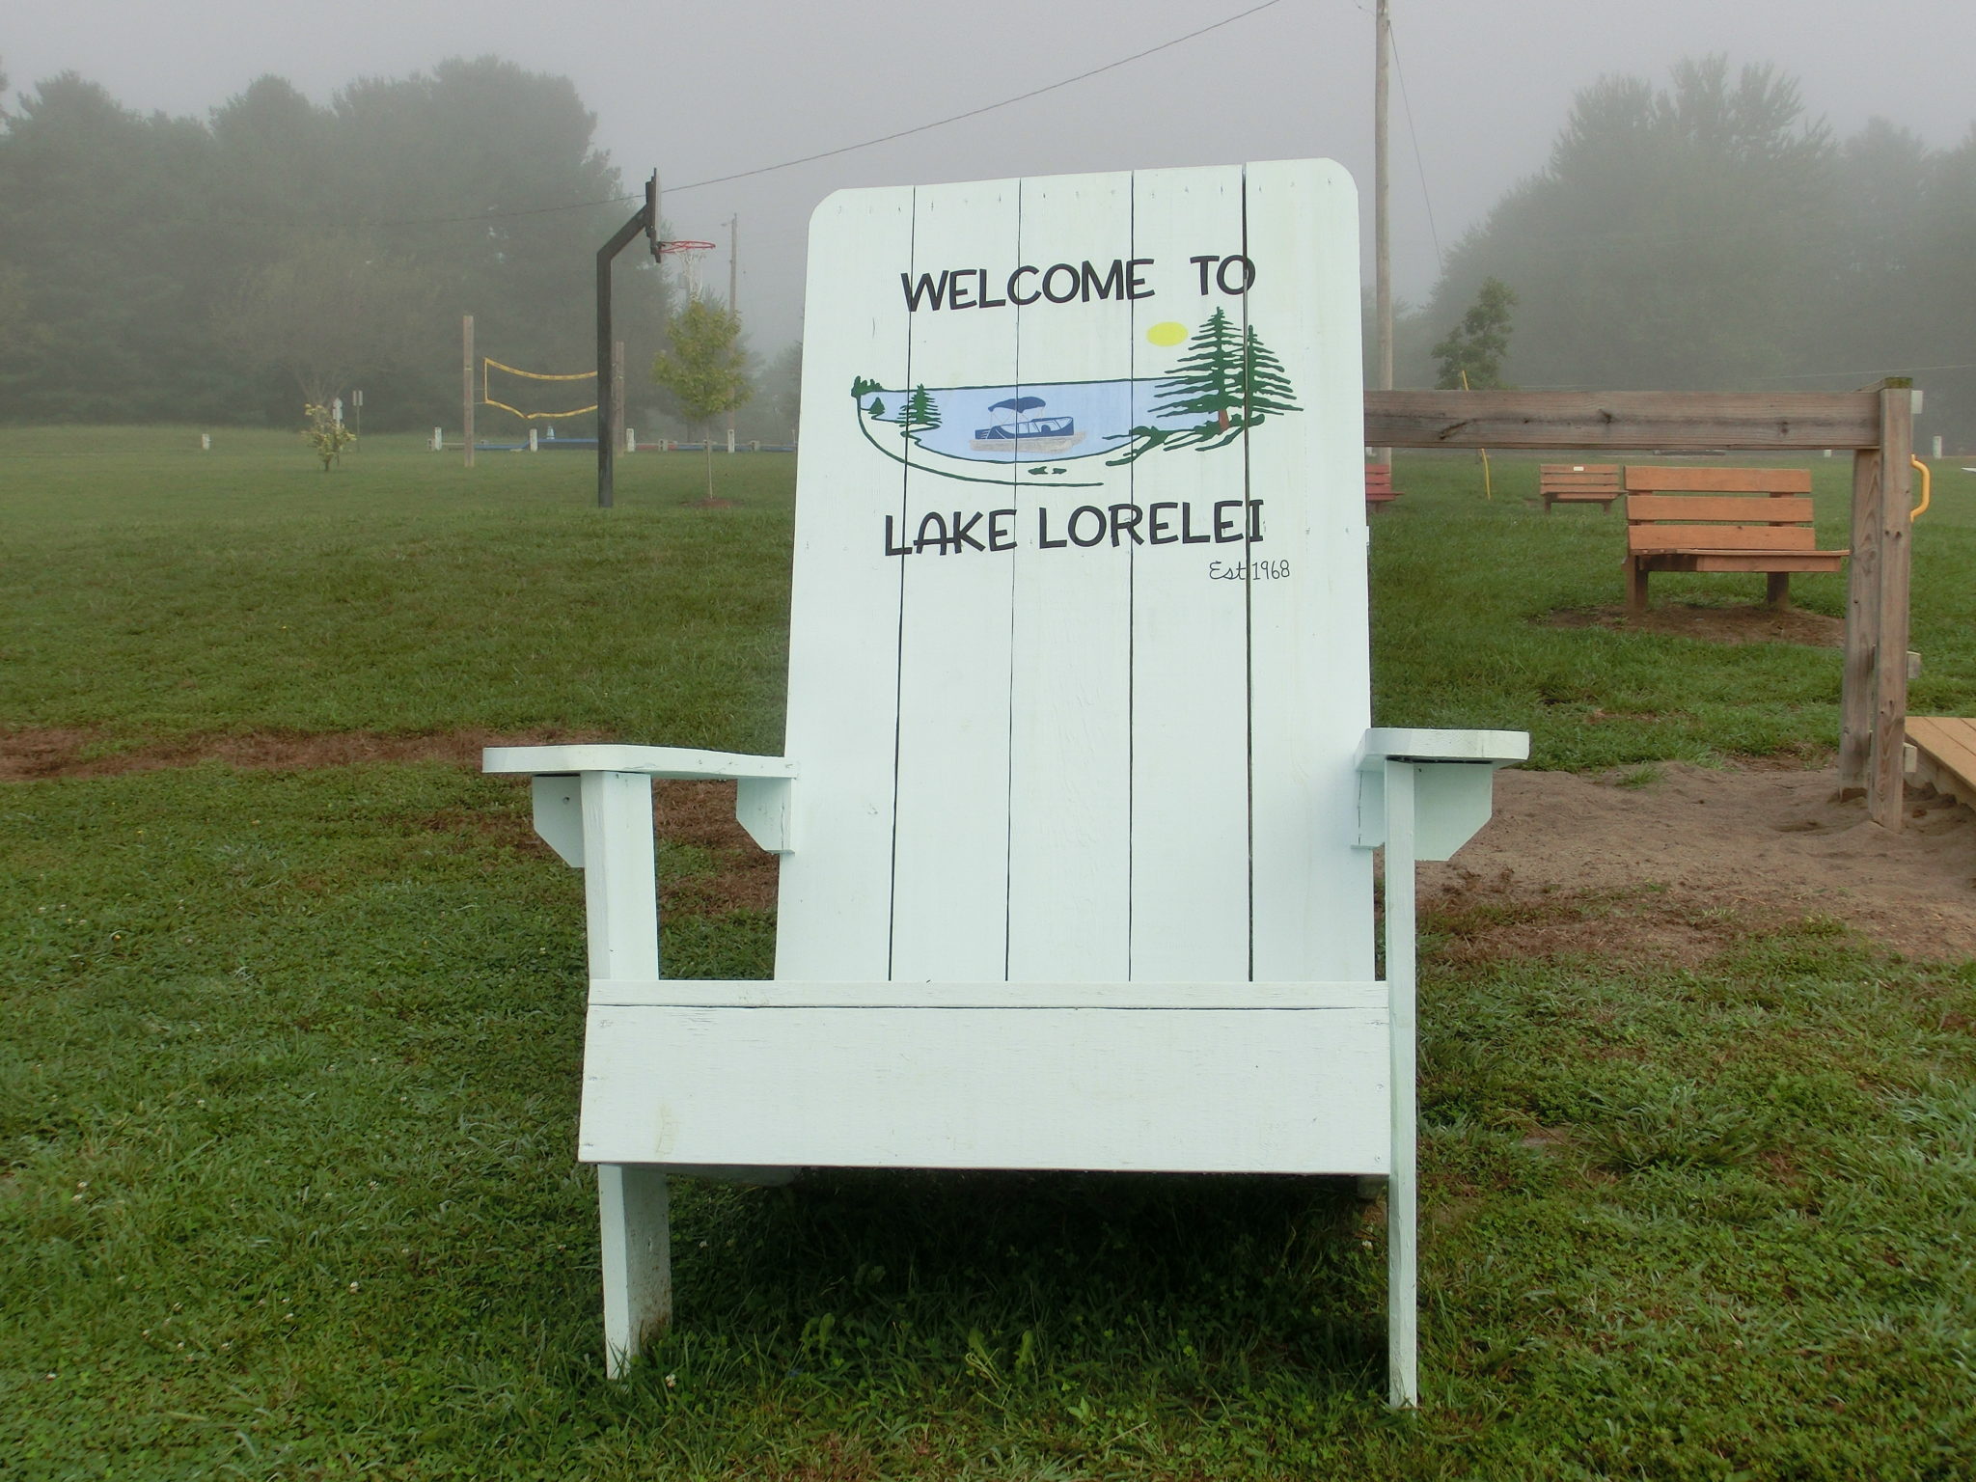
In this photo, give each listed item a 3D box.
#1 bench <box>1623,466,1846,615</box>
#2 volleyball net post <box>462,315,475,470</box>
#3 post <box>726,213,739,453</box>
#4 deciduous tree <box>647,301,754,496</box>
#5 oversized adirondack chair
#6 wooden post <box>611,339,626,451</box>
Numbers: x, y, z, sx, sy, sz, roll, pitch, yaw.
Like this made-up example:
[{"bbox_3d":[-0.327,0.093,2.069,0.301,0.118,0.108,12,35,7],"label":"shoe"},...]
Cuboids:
[{"bbox_3d":[4.234,-1.139,14.170,1.230,0.850,0.620,-2,5,-18],"label":"bench"},{"bbox_3d":[-11.158,-7.501,54.000,0.210,3.286,0.210,0,5,0],"label":"volleyball net post"},{"bbox_3d":[-10.681,-17.102,105.000,0.280,9.874,0.280,0,5,0],"label":"post"},{"bbox_3d":[-3.856,-4.644,34.000,1.360,2.685,1.360,0,5,0],"label":"deciduous tree"},{"bbox_3d":[0.105,-0.075,4.528,1.550,2.096,1.867,0,5,9],"label":"oversized adirondack chair"},{"bbox_3d":[-9.675,-9.066,66.000,0.220,3.002,0.220,0,5,0],"label":"wooden post"}]

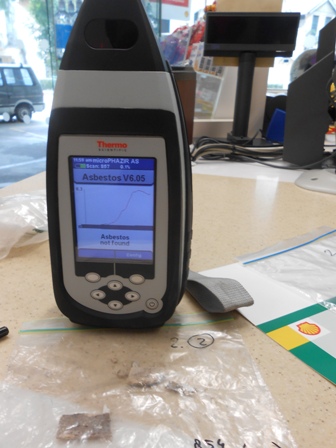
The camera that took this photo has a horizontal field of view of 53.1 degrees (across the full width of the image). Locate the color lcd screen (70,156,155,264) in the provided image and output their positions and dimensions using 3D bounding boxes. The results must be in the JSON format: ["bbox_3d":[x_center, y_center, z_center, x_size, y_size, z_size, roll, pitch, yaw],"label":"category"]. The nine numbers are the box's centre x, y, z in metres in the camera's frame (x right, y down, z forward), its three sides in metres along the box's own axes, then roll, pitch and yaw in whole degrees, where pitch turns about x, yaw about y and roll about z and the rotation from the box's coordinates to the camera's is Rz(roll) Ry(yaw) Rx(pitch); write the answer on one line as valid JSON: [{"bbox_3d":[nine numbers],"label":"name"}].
[{"bbox_3d":[-0.038,-0.008,0.234,0.056,0.074,0.006,2,19,0],"label":"color lcd screen"}]

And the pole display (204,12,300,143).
[{"bbox_3d":[0.223,-0.407,0.970,0.240,0.337,0.080,4,20,8],"label":"pole display"}]

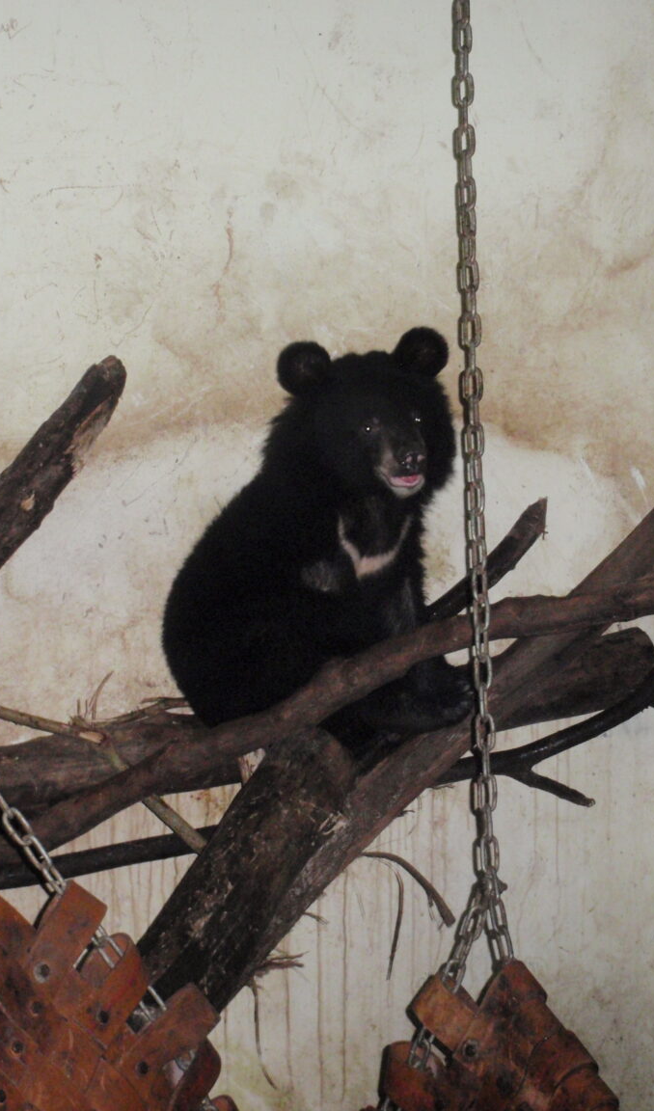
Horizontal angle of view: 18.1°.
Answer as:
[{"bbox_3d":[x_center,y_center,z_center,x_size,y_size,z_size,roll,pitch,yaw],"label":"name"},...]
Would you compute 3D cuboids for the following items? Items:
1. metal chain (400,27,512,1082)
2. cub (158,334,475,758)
[{"bbox_3d":[0.178,-0.060,2.900,0.150,1.580,0.090,-1,-13,0],"label":"metal chain"},{"bbox_3d":[-0.016,-0.023,3.240,0.480,0.670,0.370,4,6,44],"label":"cub"}]

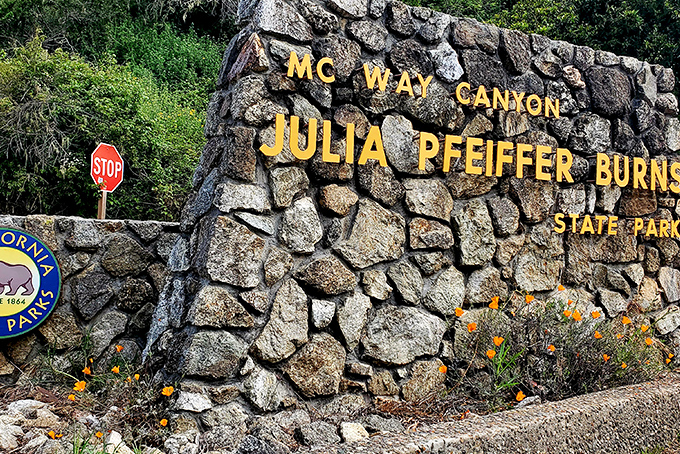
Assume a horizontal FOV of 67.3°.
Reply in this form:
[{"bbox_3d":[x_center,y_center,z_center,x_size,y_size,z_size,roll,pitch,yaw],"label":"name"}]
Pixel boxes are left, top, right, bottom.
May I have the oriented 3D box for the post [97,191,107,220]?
[{"bbox_3d":[-3.790,0.040,8.110,0.090,2.600,0.090,1,-2,13],"label":"post"}]

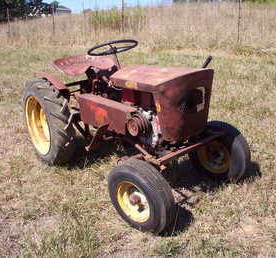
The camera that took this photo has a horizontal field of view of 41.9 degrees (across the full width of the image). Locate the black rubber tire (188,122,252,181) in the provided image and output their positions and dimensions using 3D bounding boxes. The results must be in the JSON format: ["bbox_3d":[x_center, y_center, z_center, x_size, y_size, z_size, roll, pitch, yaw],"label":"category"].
[{"bbox_3d":[0.507,0.153,2.259,0.120,0.413,0.413,-19,24,-40],"label":"black rubber tire"}]

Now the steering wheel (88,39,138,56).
[{"bbox_3d":[-0.159,-0.527,2.360,0.340,0.050,0.340,-13,0,0],"label":"steering wheel"}]

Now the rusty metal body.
[{"bbox_3d":[-0.137,-0.202,2.464,0.600,0.640,1.450,-16,22,-33],"label":"rusty metal body"}]

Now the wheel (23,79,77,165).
[{"bbox_3d":[-0.712,-0.039,2.813,0.178,0.695,0.695,-16,22,-33],"label":"wheel"}]

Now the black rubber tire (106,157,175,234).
[{"bbox_3d":[0.009,0.361,1.894,0.413,0.413,0.118,13,29,41],"label":"black rubber tire"}]

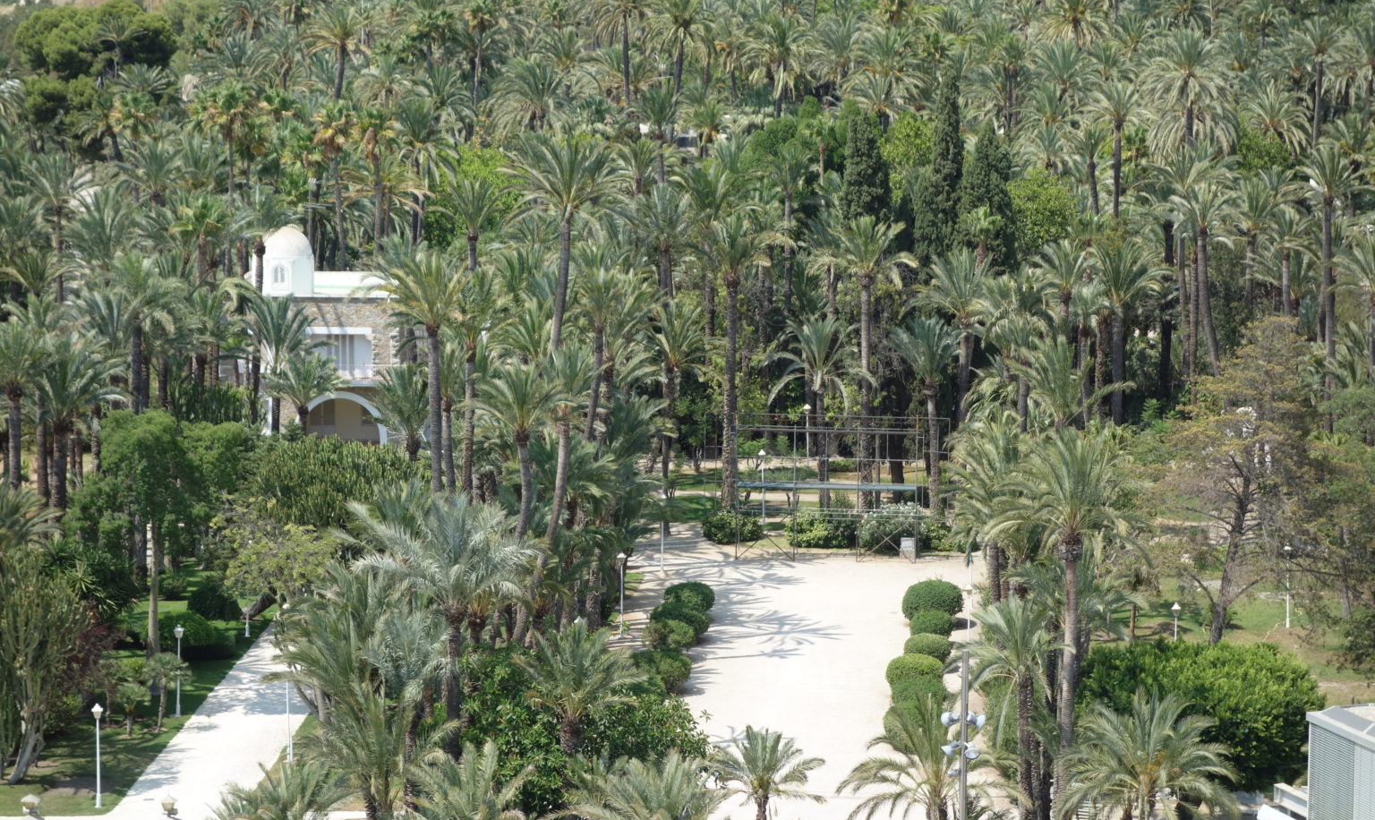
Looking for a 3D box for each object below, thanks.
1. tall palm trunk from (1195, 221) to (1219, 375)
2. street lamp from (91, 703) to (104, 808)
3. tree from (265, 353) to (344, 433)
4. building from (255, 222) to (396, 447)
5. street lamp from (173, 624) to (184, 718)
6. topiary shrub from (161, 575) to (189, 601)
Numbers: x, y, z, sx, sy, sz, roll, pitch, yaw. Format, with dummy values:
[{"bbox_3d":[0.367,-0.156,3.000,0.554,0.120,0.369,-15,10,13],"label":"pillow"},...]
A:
[{"bbox_3d":[32.490,-5.670,237.960,1.550,11.740,1.000,0,9,0],"label":"tall palm trunk"},{"bbox_3d":[-21.209,12.410,137.136,0.450,3.870,0.450,0,8,0],"label":"street lamp"},{"bbox_3d":[-21.720,0.100,216.620,4.640,6.720,4.640,0,9,0],"label":"tree"},{"bbox_3d":[-21.030,-4.530,225.530,8.410,13.200,8.500,0,9,-2],"label":"building"},{"bbox_3d":[-20.377,10.436,152.741,0.430,3.790,0.430,0,8,0],"label":"street lamp"},{"bbox_3d":[-22.666,7.819,168.414,1.232,1.135,1.232,0,9,0],"label":"topiary shrub"}]

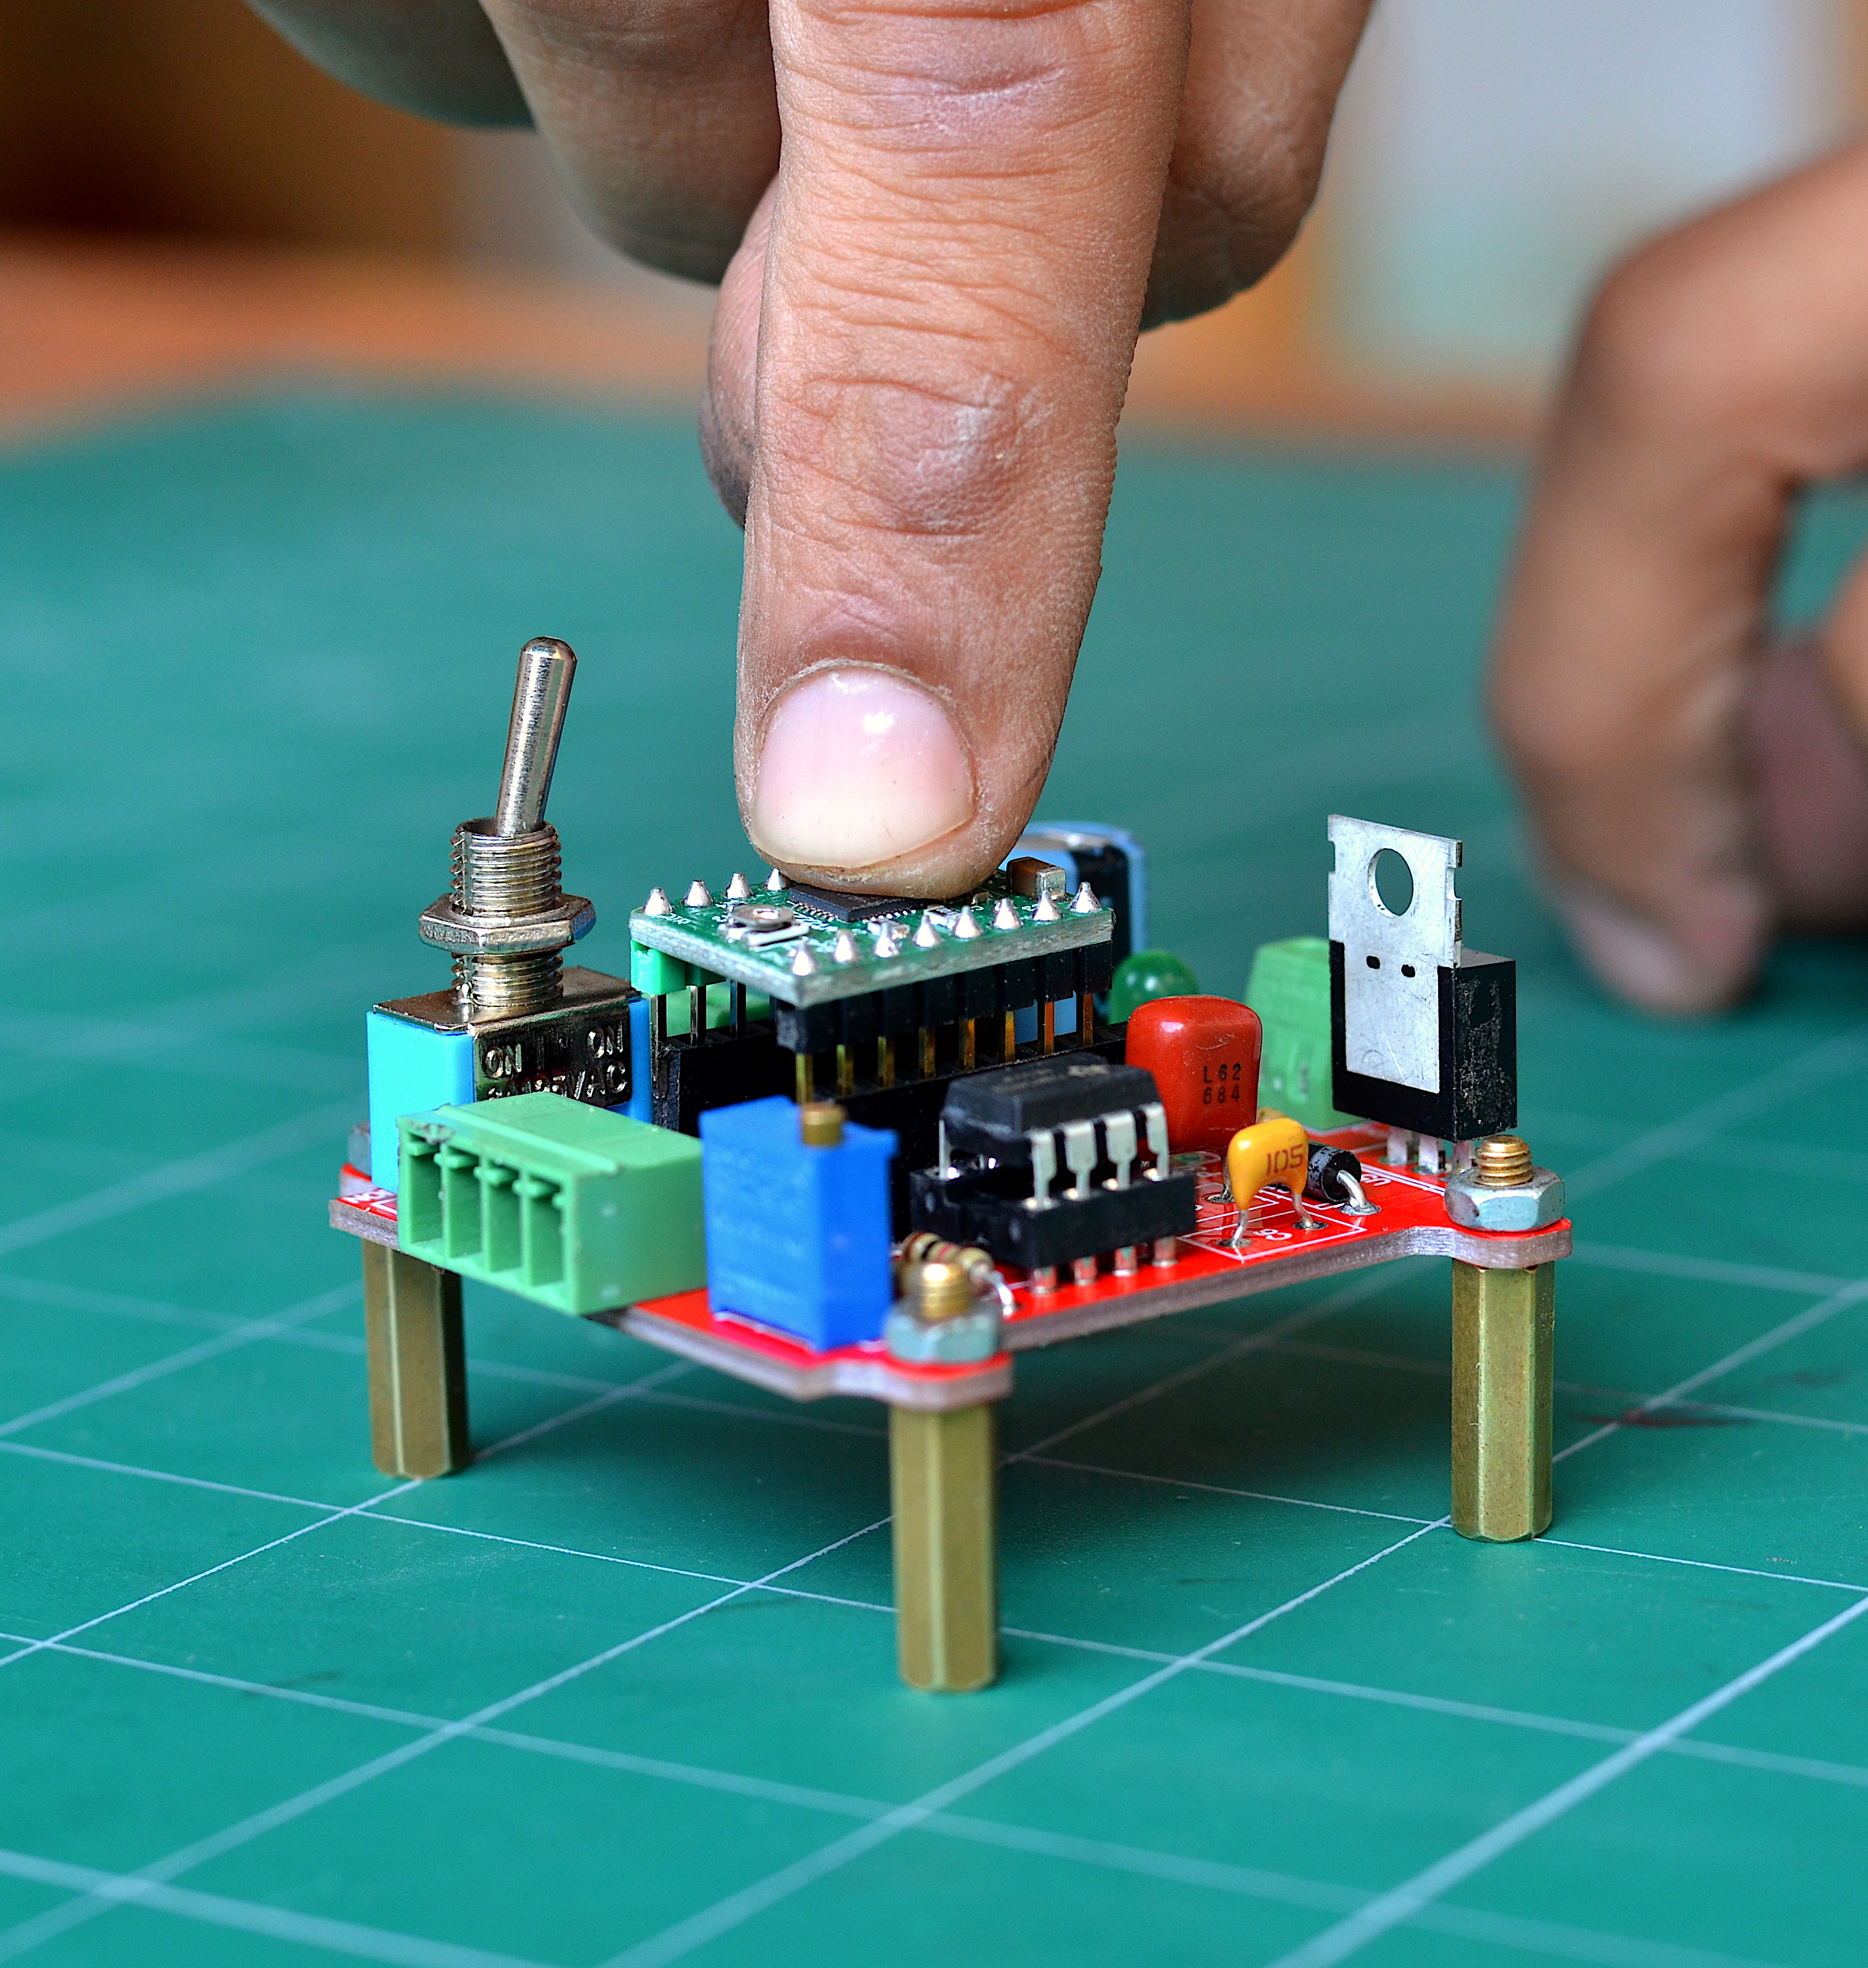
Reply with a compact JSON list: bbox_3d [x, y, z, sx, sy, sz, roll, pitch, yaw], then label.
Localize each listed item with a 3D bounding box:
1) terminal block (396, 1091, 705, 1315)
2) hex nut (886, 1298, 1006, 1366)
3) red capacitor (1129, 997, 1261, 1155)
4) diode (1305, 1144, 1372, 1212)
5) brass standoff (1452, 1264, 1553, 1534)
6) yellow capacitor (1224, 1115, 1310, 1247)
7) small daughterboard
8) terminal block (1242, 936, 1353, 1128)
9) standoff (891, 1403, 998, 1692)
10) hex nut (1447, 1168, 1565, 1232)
[{"bbox_3d":[-0.019,0.011,0.309,0.009,0.007,0.017,-11,16,-36],"label":"terminal block"},{"bbox_3d":[0.000,0.016,0.293,0.006,0.002,0.005,-7,14,-23],"label":"hex nut"},{"bbox_3d":[0.014,0.005,0.330,0.006,0.008,0.005,-11,16,-36],"label":"red capacitor"},{"bbox_3d":[0.019,0.010,0.320,0.003,0.003,0.009,-11,16,-36],"label":"diode"},{"bbox_3d":[0.029,0.021,0.317,0.005,0.015,0.005,-1,13,-1],"label":"brass standoff"},{"bbox_3d":[0.017,0.010,0.312,0.006,0.006,0.003,-11,16,-36],"label":"yellow capacitor"},{"bbox_3d":[-0.003,-0.003,0.315,0.020,0.003,0.015,-13,22,-35],"label":"small daughterboard"},{"bbox_3d":[0.022,0.003,0.337,0.007,0.009,0.007,-11,16,-36],"label":"terminal block"},{"bbox_3d":[0.001,0.026,0.295,0.005,0.015,0.005,-6,13,-20],"label":"standoff"},{"bbox_3d":[0.029,0.011,0.314,0.006,0.002,0.005,-1,13,1],"label":"hex nut"}]

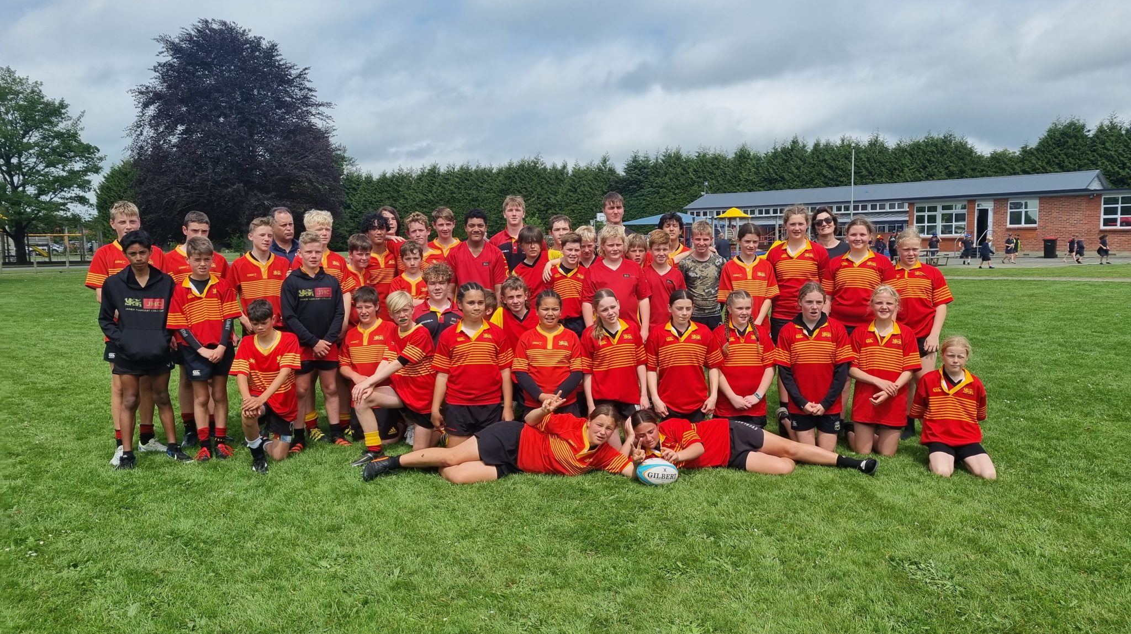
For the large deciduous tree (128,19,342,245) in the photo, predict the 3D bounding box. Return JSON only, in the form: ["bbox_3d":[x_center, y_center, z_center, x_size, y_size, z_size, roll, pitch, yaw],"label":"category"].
[{"bbox_3d":[-29.463,-16.194,76.765,19.600,21.000,19.600,-3,6,-20],"label":"large deciduous tree"}]

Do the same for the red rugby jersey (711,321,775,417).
[{"bbox_3d":[1.334,0.385,6.338,0.500,0.730,0.300,0,6,4],"label":"red rugby jersey"}]

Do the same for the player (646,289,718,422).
[{"bbox_3d":[0.828,0.347,5.969,0.480,1.113,0.580,0,6,8],"label":"player"}]

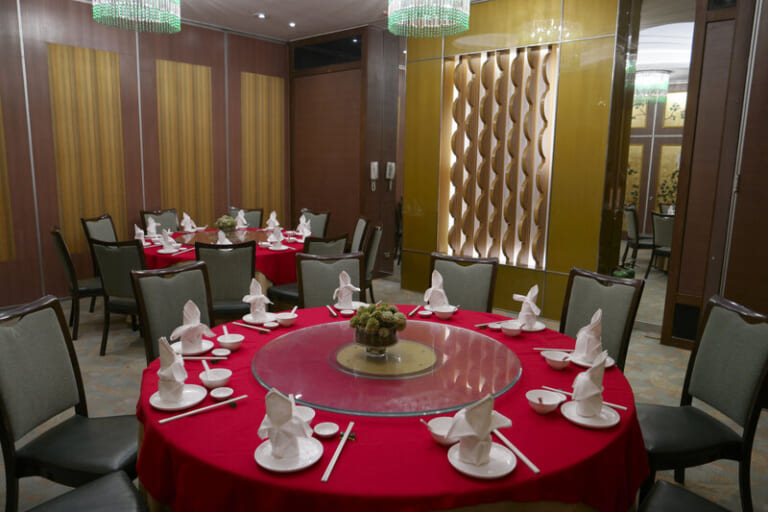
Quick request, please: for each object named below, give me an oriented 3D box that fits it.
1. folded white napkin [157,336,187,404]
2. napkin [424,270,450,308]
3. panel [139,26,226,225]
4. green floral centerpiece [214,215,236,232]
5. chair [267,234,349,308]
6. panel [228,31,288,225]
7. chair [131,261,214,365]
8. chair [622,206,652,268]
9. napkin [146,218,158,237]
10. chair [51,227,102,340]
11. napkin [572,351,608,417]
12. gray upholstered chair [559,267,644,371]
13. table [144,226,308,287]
[{"bbox_3d":[-0.672,0.350,1.613,0.085,0.197,0.125,-4,11,-31],"label":"folded white napkin"},{"bbox_3d":[0.297,0.177,2.798,0.140,0.195,0.095,4,10,18],"label":"napkin"},{"bbox_3d":[-2.445,-1.193,6.402,1.065,3.100,0.060,-8,13,-42],"label":"panel"},{"bbox_3d":[-1.657,-0.321,5.348,0.210,0.180,0.210,1,9,0],"label":"green floral centerpiece"},{"bbox_3d":[-0.656,0.272,4.398,0.450,0.950,0.570,-8,13,-43],"label":"chair"},{"bbox_3d":[-1.780,-1.370,7.255,0.080,3.214,0.998,10,13,44],"label":"panel"},{"bbox_3d":[-1.003,0.562,2.804,0.580,0.960,0.460,8,12,37],"label":"chair"},{"bbox_3d":[4.477,-0.319,8.863,0.580,0.930,0.470,0,9,-6],"label":"chair"},{"bbox_3d":[-2.397,-0.302,5.280,0.095,0.197,0.130,5,10,22],"label":"napkin"},{"bbox_3d":[-2.649,0.227,4.693,0.580,0.960,0.460,-6,11,-36],"label":"chair"},{"bbox_3d":[0.652,0.391,1.614,0.105,0.195,0.140,7,11,35],"label":"napkin"},{"bbox_3d":[0.978,0.589,2.712,0.570,0.950,0.450,-5,12,-34],"label":"gray upholstered chair"},{"bbox_3d":[-1.555,0.214,5.233,1.820,0.750,1.820,1,10,0],"label":"table"}]

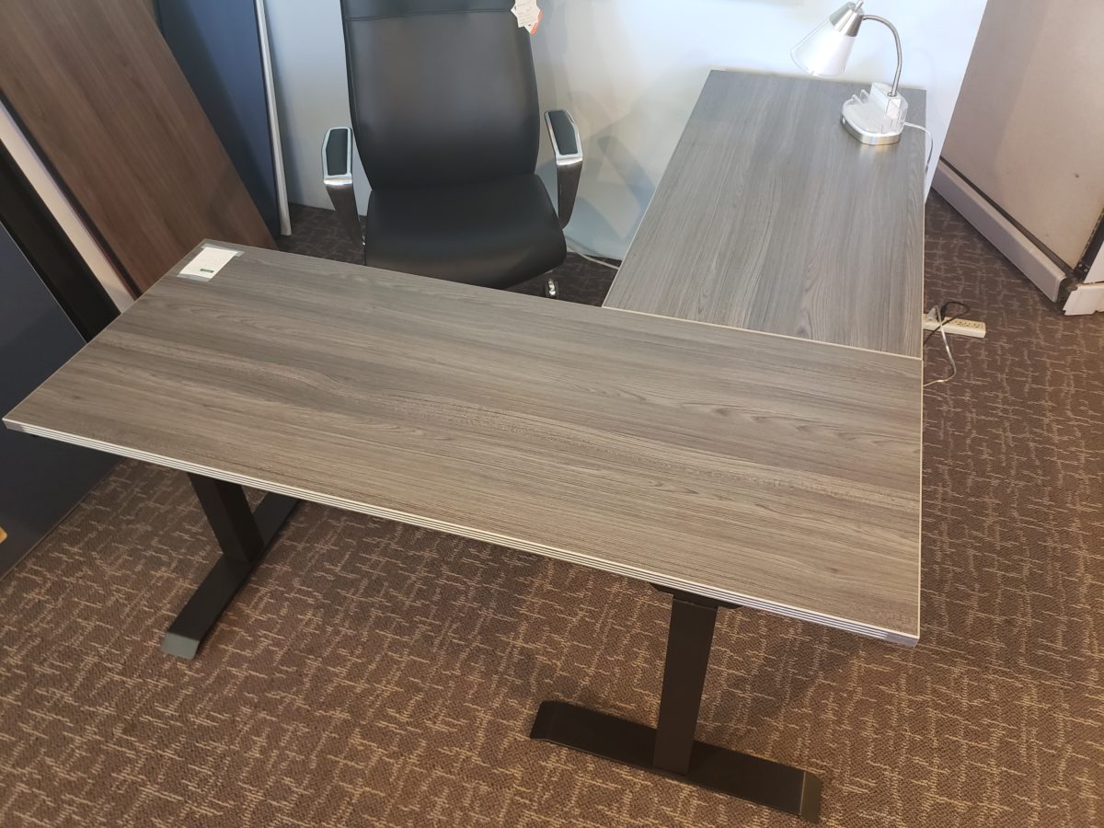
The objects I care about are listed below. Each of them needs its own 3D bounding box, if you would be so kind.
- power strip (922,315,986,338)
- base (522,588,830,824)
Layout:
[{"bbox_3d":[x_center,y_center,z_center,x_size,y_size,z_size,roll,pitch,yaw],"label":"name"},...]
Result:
[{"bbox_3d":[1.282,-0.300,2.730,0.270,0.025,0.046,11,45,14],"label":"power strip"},{"bbox_3d":[0.238,0.458,1.473,0.591,0.709,0.088,11,45,14],"label":"base"}]

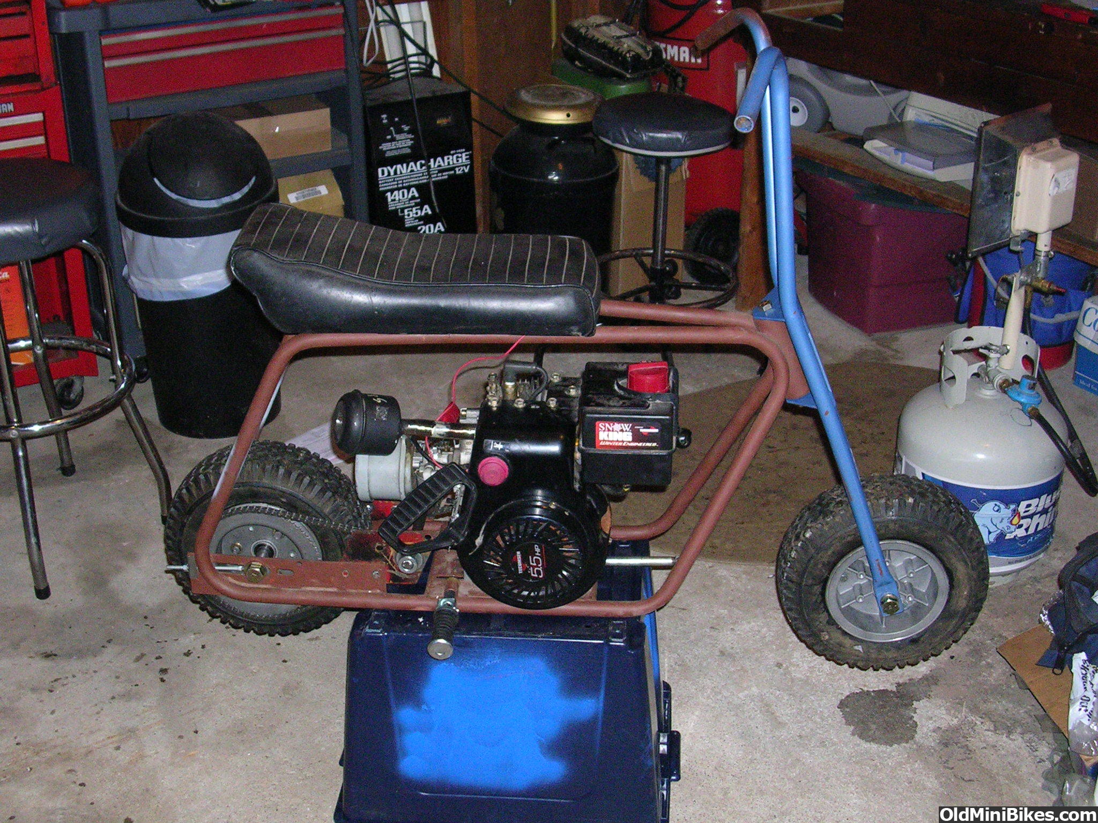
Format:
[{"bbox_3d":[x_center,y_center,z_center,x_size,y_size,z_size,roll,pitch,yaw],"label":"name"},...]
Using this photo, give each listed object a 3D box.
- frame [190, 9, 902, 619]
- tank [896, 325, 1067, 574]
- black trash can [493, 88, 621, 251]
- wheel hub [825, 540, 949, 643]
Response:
[{"bbox_3d":[-0.008,-0.118,2.042,1.040,0.830,0.520,1,25,4],"label":"frame"},{"bbox_3d":[0.820,0.082,2.787,0.312,0.458,0.312,-15,29,-28],"label":"tank"},{"bbox_3d":[0.018,-0.523,3.880,0.335,0.650,0.335,-1,25,0],"label":"black trash can"},{"bbox_3d":[0.496,0.247,2.167,0.182,0.182,0.090,1,25,4],"label":"wheel hub"}]

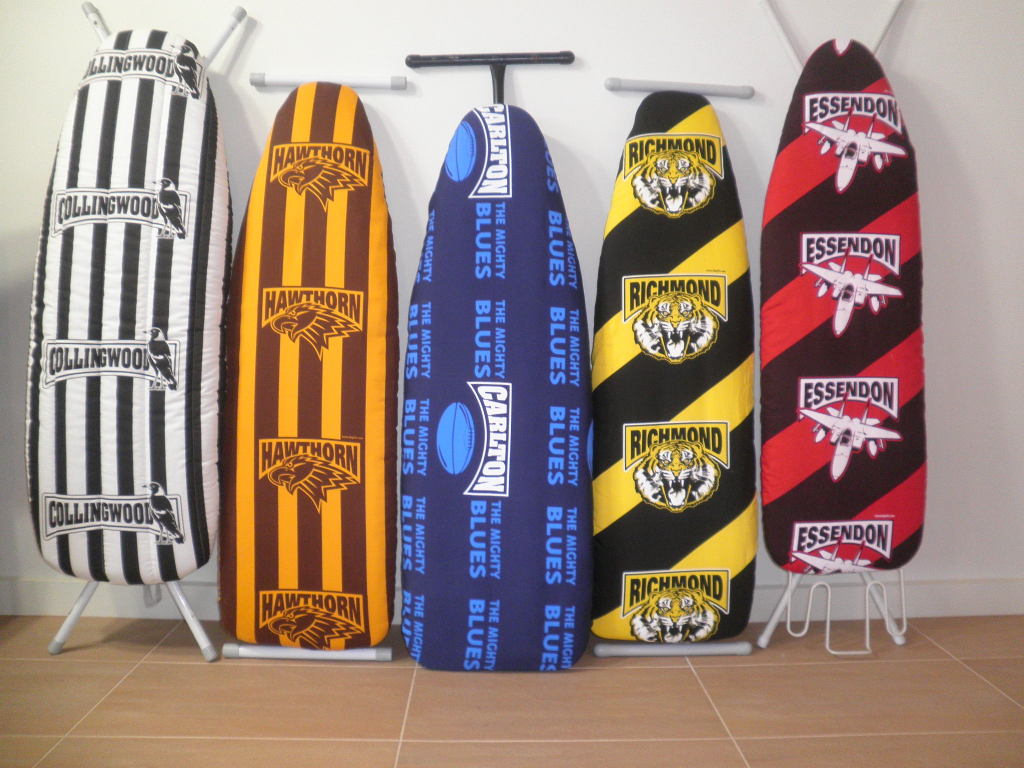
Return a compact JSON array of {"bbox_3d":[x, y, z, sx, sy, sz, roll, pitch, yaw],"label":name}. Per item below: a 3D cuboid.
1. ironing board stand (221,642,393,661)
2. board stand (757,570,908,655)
[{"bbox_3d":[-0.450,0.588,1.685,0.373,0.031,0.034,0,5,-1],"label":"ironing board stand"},{"bbox_3d":[0.730,0.517,1.752,0.325,0.180,0.110,0,5,-1],"label":"board stand"}]

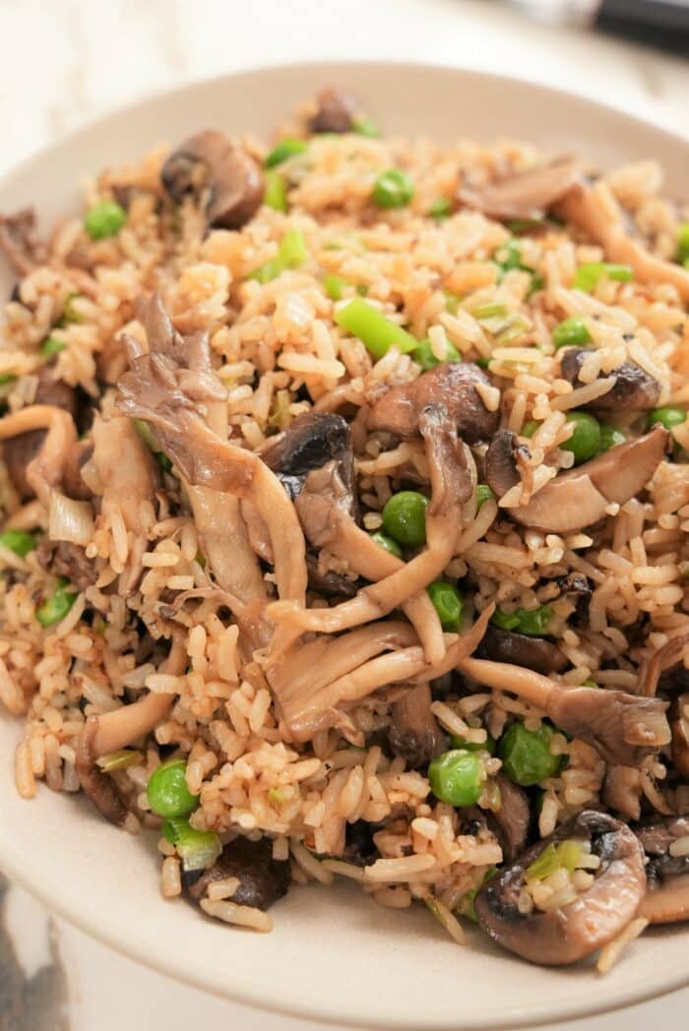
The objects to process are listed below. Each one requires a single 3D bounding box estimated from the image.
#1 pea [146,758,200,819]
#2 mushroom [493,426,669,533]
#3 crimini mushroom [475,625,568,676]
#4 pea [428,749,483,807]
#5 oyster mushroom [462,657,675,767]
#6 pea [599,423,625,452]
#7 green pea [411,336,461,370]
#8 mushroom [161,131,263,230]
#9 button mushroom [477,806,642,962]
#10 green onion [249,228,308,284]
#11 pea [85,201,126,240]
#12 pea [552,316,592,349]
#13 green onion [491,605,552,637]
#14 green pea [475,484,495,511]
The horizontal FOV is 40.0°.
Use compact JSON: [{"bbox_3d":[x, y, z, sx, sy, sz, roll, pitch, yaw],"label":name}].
[{"bbox_3d":[-0.029,0.047,0.163,0.010,0.010,0.010,1,59,-4],"label":"pea"},{"bbox_3d":[0.045,-0.007,0.180,0.033,0.014,0.016,-5,60,-6],"label":"mushroom"},{"bbox_3d":[0.031,0.024,0.168,0.017,0.009,0.009,14,60,5],"label":"crimini mushroom"},{"bbox_3d":[0.018,0.043,0.156,0.009,0.009,0.009,6,60,0],"label":"pea"},{"bbox_3d":[0.039,0.035,0.167,0.040,0.011,0.013,18,73,-7],"label":"oyster mushroom"},{"bbox_3d":[0.053,-0.014,0.193,0.009,0.009,0.009,1,59,-4],"label":"pea"},{"bbox_3d":[0.019,-0.033,0.195,0.010,0.009,0.010,1,59,-4],"label":"green pea"},{"bbox_3d":[-0.031,-0.079,0.222,0.024,0.018,0.019,6,60,0],"label":"mushroom"},{"bbox_3d":[0.036,0.063,0.160,0.028,0.013,0.019,-36,84,-6],"label":"button mushroom"},{"bbox_3d":[-0.015,-0.057,0.210,0.015,0.006,0.007,-35,68,-21],"label":"green onion"},{"bbox_3d":[-0.055,-0.068,0.218,0.009,0.009,0.009,6,60,0],"label":"pea"},{"bbox_3d":[0.049,-0.039,0.203,0.009,0.009,0.009,6,60,0],"label":"pea"},{"bbox_3d":[0.032,0.019,0.171,0.011,0.006,0.007,6,60,0],"label":"green onion"},{"bbox_3d":[0.026,-0.002,0.181,0.009,0.009,0.009,1,59,-4],"label":"green pea"}]

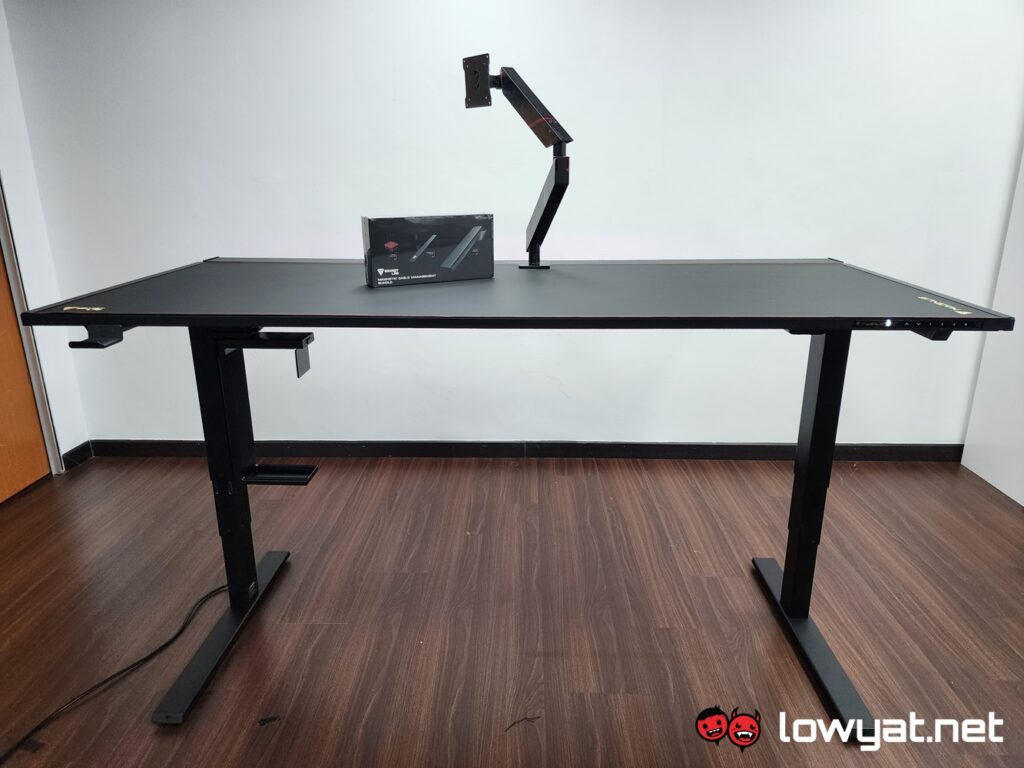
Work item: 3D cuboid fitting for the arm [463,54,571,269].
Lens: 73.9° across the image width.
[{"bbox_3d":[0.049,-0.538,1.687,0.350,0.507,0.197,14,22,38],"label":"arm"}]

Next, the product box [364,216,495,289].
[{"bbox_3d":[-0.186,-0.309,1.558,0.292,0.148,0.058,-9,20,-26],"label":"product box"}]

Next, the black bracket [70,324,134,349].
[{"bbox_3d":[-0.802,-0.106,1.331,0.068,0.052,0.105,0,18,2],"label":"black bracket"}]

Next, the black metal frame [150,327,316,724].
[{"bbox_3d":[-0.677,0.237,1.778,0.287,0.951,0.700,0,18,2],"label":"black metal frame"}]

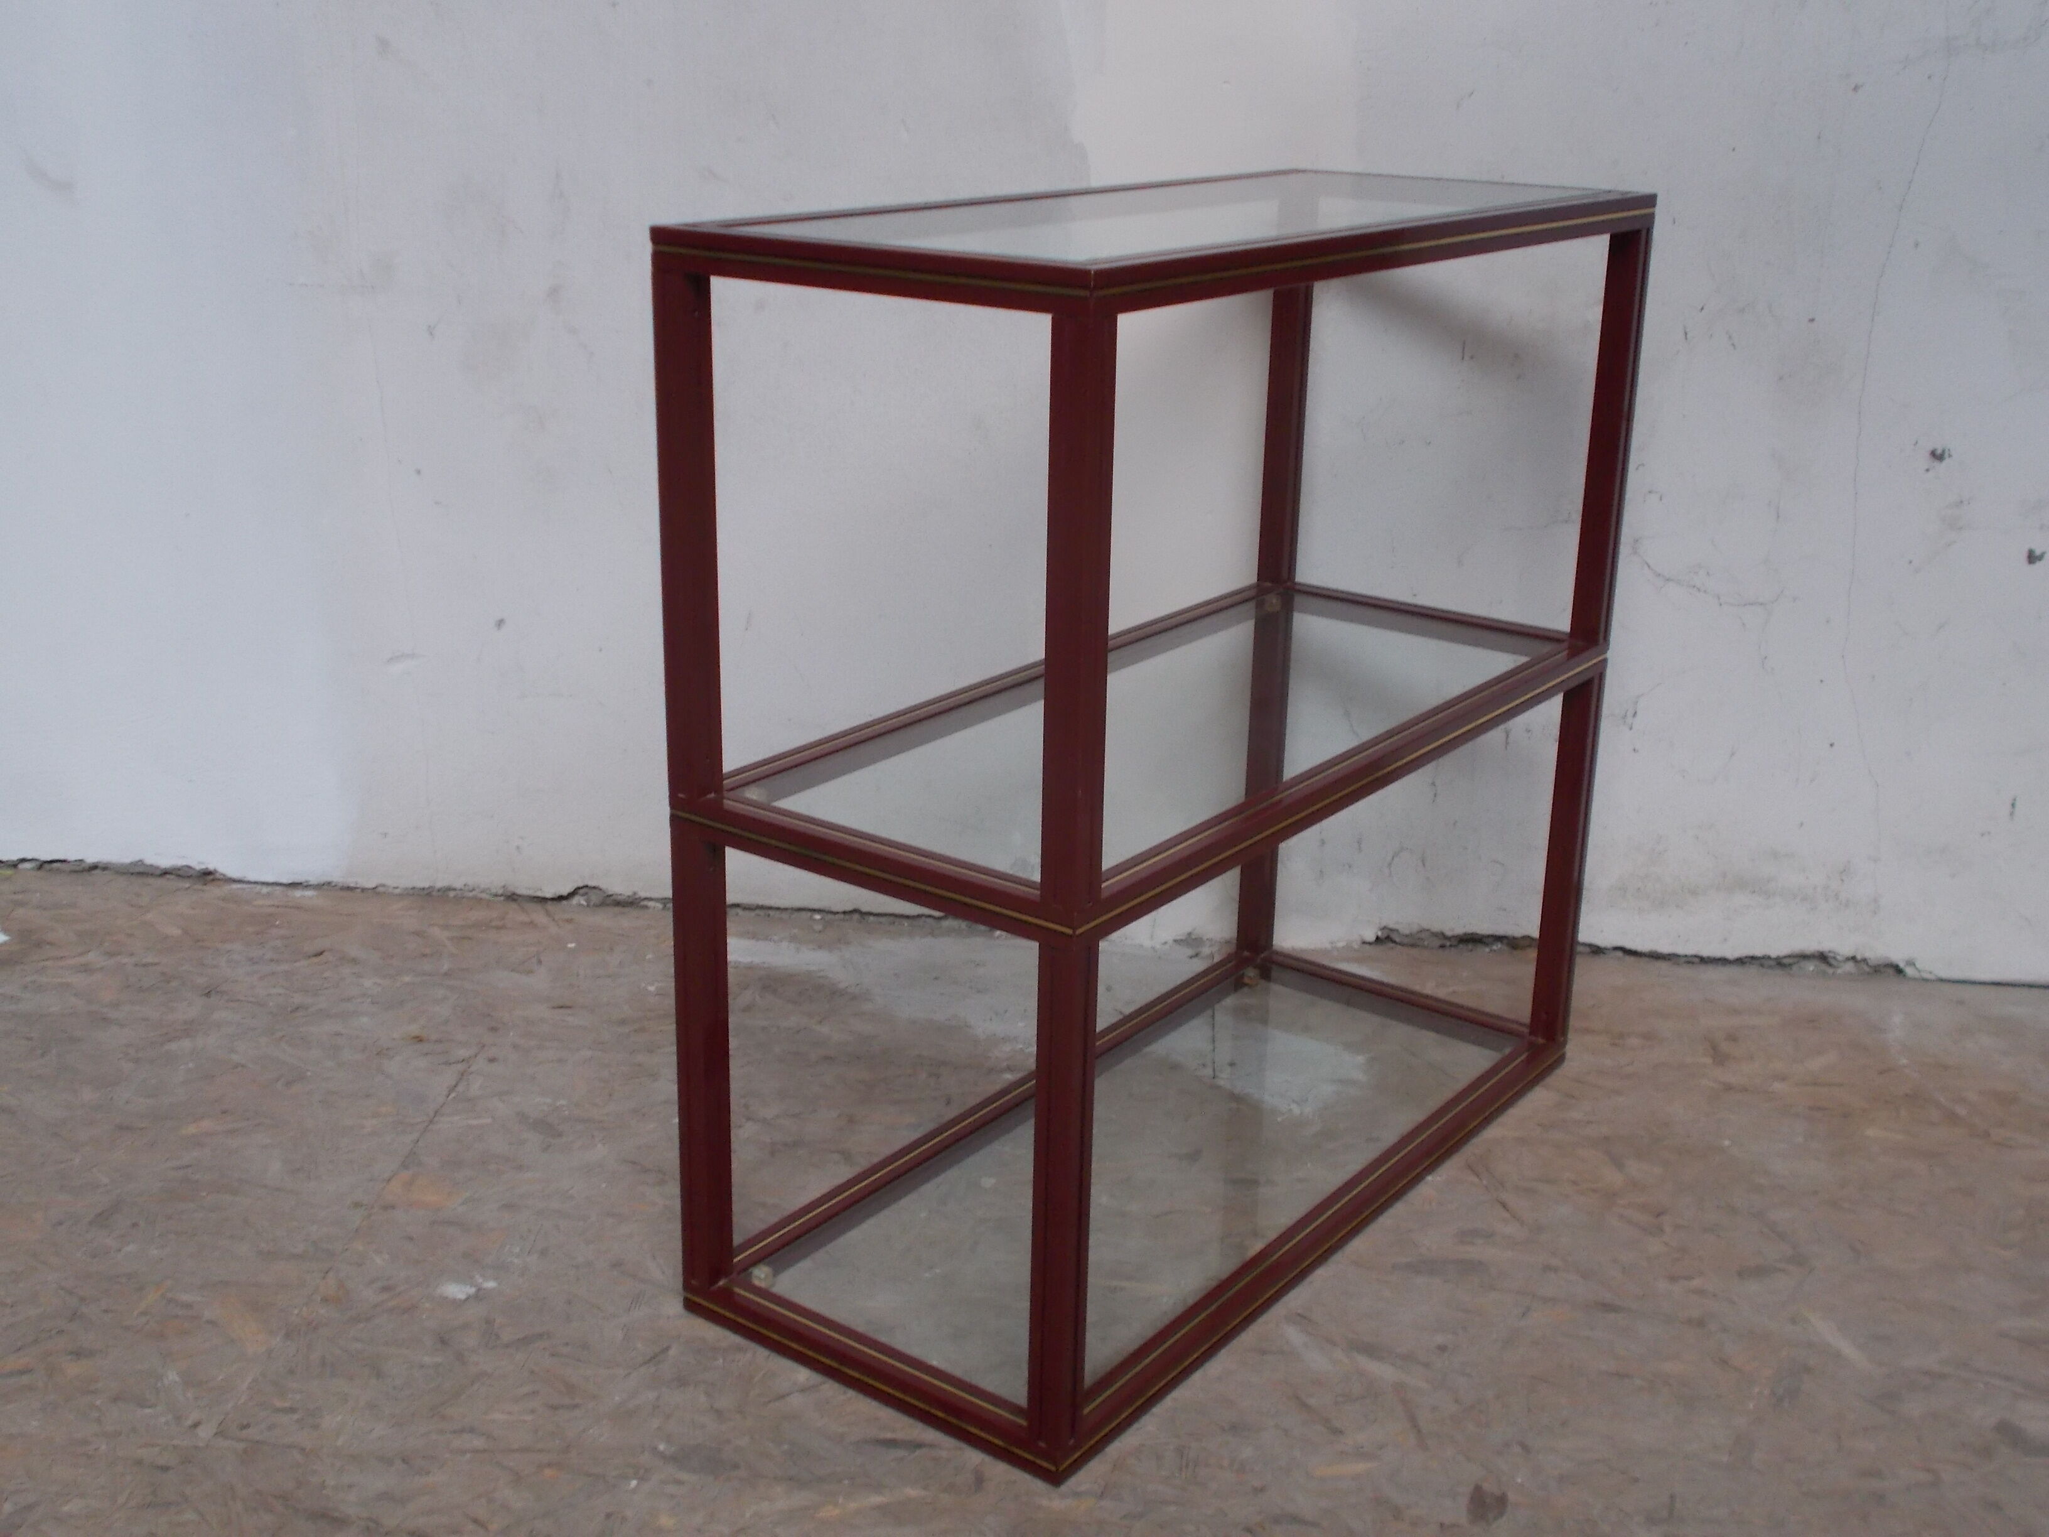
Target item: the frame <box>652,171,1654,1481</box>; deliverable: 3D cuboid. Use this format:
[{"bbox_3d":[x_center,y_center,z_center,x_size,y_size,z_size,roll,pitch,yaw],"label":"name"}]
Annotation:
[{"bbox_3d":[0.147,-0.039,1.978,0.373,0.860,0.889,14,22,34],"label":"frame"}]

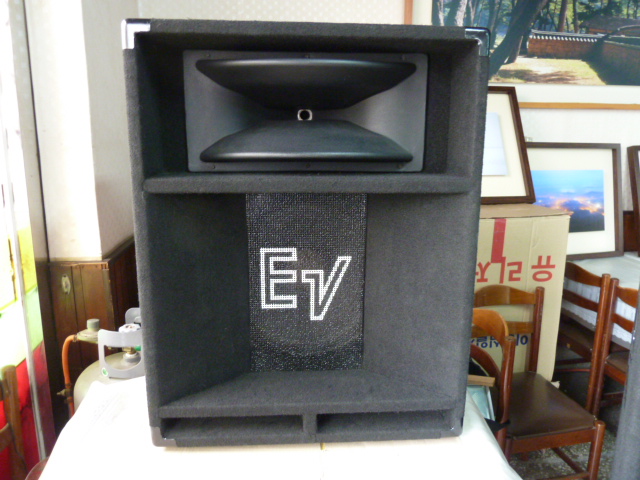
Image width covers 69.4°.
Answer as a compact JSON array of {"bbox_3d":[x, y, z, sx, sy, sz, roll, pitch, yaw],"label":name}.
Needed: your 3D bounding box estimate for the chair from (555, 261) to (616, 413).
[{"bbox_3d":[1.591,0.517,2.535,0.500,0.800,0.400,-1,10,-10],"label":"chair"}]

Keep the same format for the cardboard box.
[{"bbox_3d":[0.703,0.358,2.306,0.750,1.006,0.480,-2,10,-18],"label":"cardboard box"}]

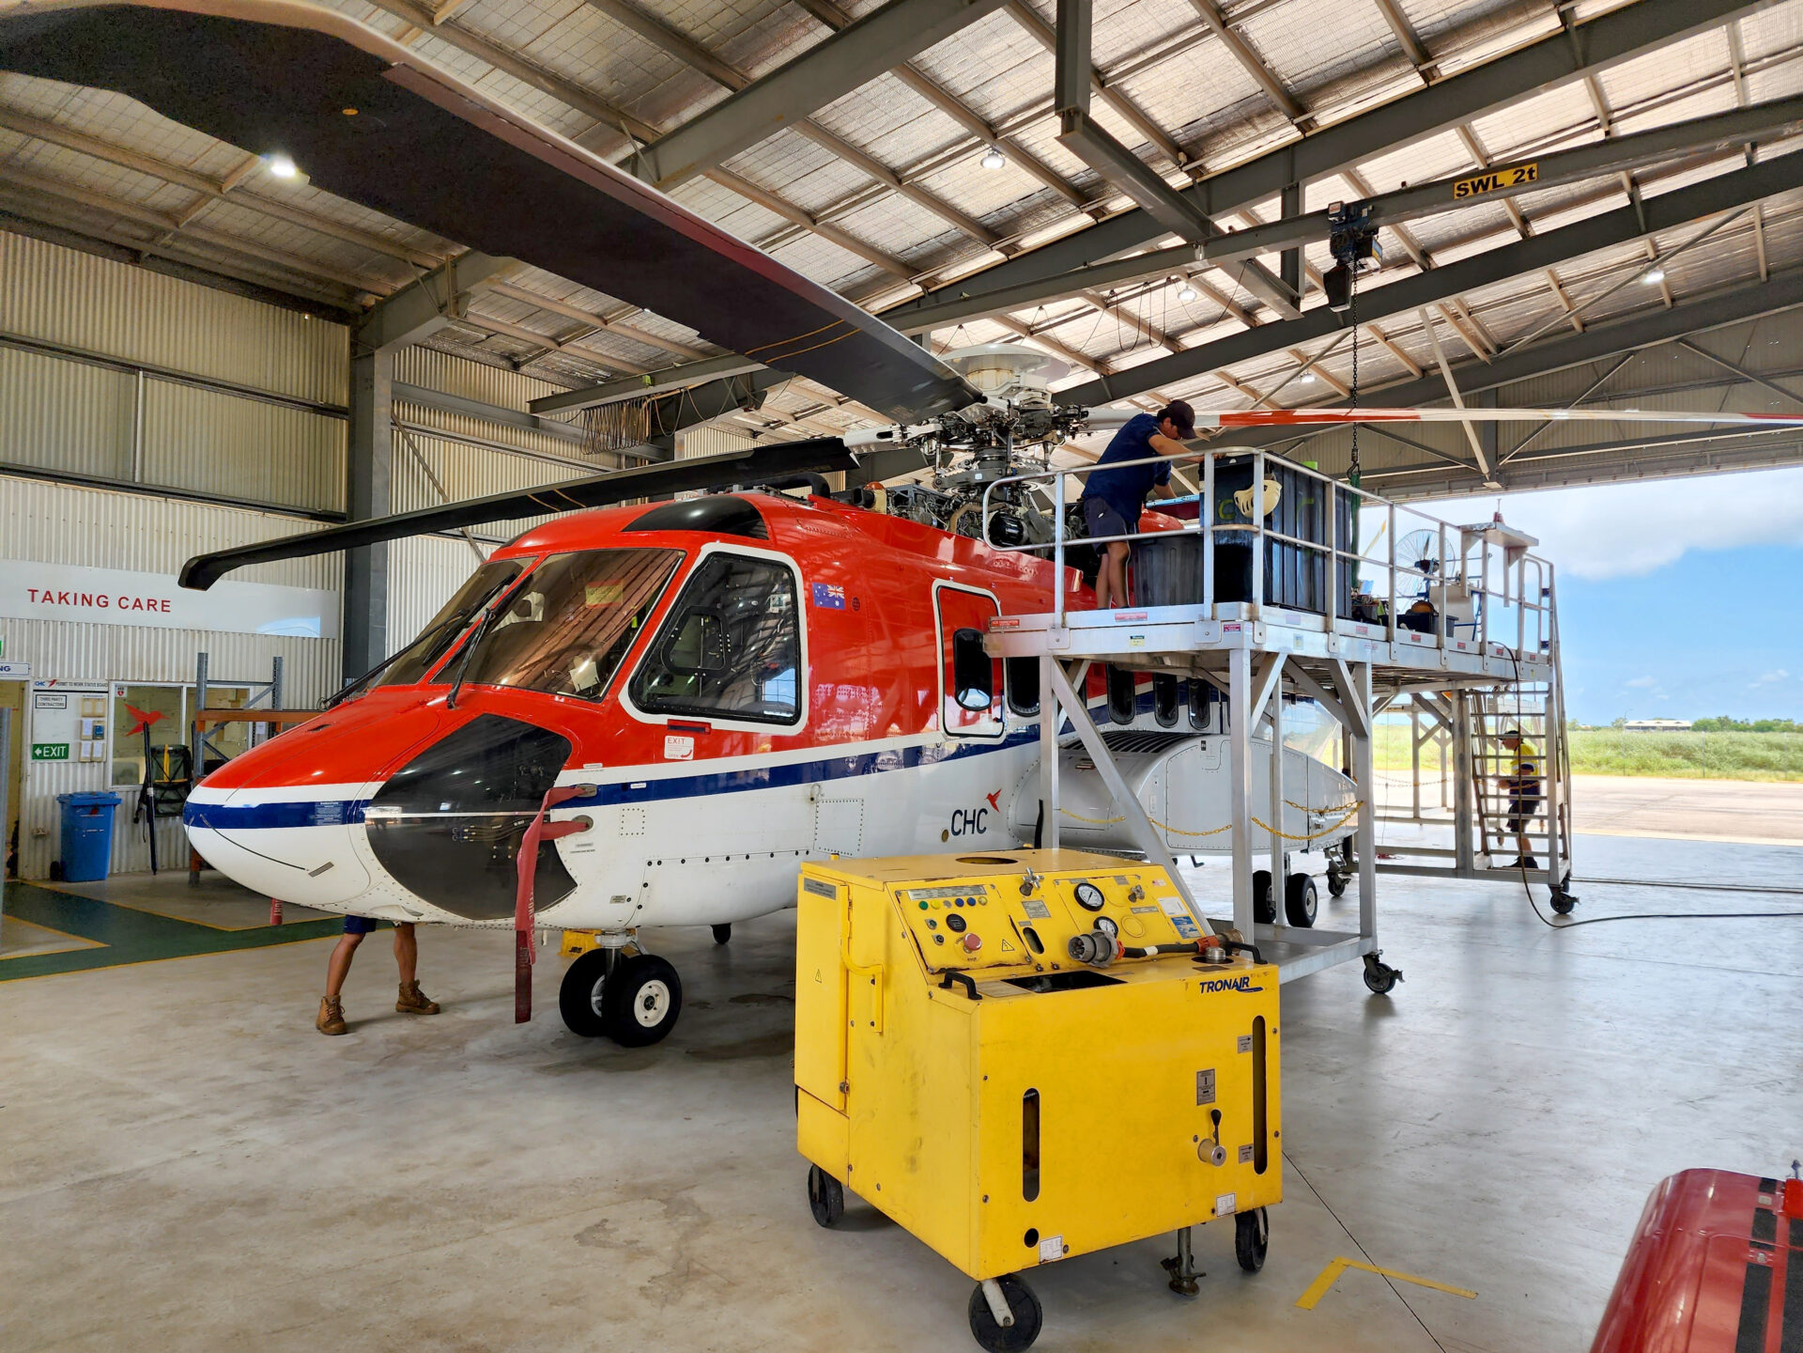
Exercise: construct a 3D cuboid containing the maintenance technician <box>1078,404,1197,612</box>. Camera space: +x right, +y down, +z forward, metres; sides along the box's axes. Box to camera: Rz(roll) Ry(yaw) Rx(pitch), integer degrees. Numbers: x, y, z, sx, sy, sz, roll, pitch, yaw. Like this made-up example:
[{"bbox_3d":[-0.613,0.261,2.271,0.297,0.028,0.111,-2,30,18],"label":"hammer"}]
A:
[{"bbox_3d":[1.510,-0.999,7.620,0.760,1.480,0.560,-1,-3,25],"label":"maintenance technician"}]

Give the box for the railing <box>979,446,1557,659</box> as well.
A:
[{"bbox_3d":[3.412,-0.641,9.745,1.900,1.080,6.449,-2,-3,42],"label":"railing"}]

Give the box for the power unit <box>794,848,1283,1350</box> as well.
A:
[{"bbox_3d":[0.426,1.290,4.080,1.155,1.250,1.180,2,-3,-30],"label":"power unit"}]

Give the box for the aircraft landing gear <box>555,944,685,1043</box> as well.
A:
[{"bbox_3d":[-1.552,1.724,6.636,0.530,0.560,0.500,-1,-3,37],"label":"aircraft landing gear"}]

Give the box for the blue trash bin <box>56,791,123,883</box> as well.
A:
[{"bbox_3d":[-8.849,1.731,13.020,0.560,0.950,0.490,-2,-3,44],"label":"blue trash bin"}]

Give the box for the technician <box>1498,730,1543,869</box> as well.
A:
[{"bbox_3d":[7.697,1.535,14.918,0.560,1.720,0.520,0,-2,15],"label":"technician"}]

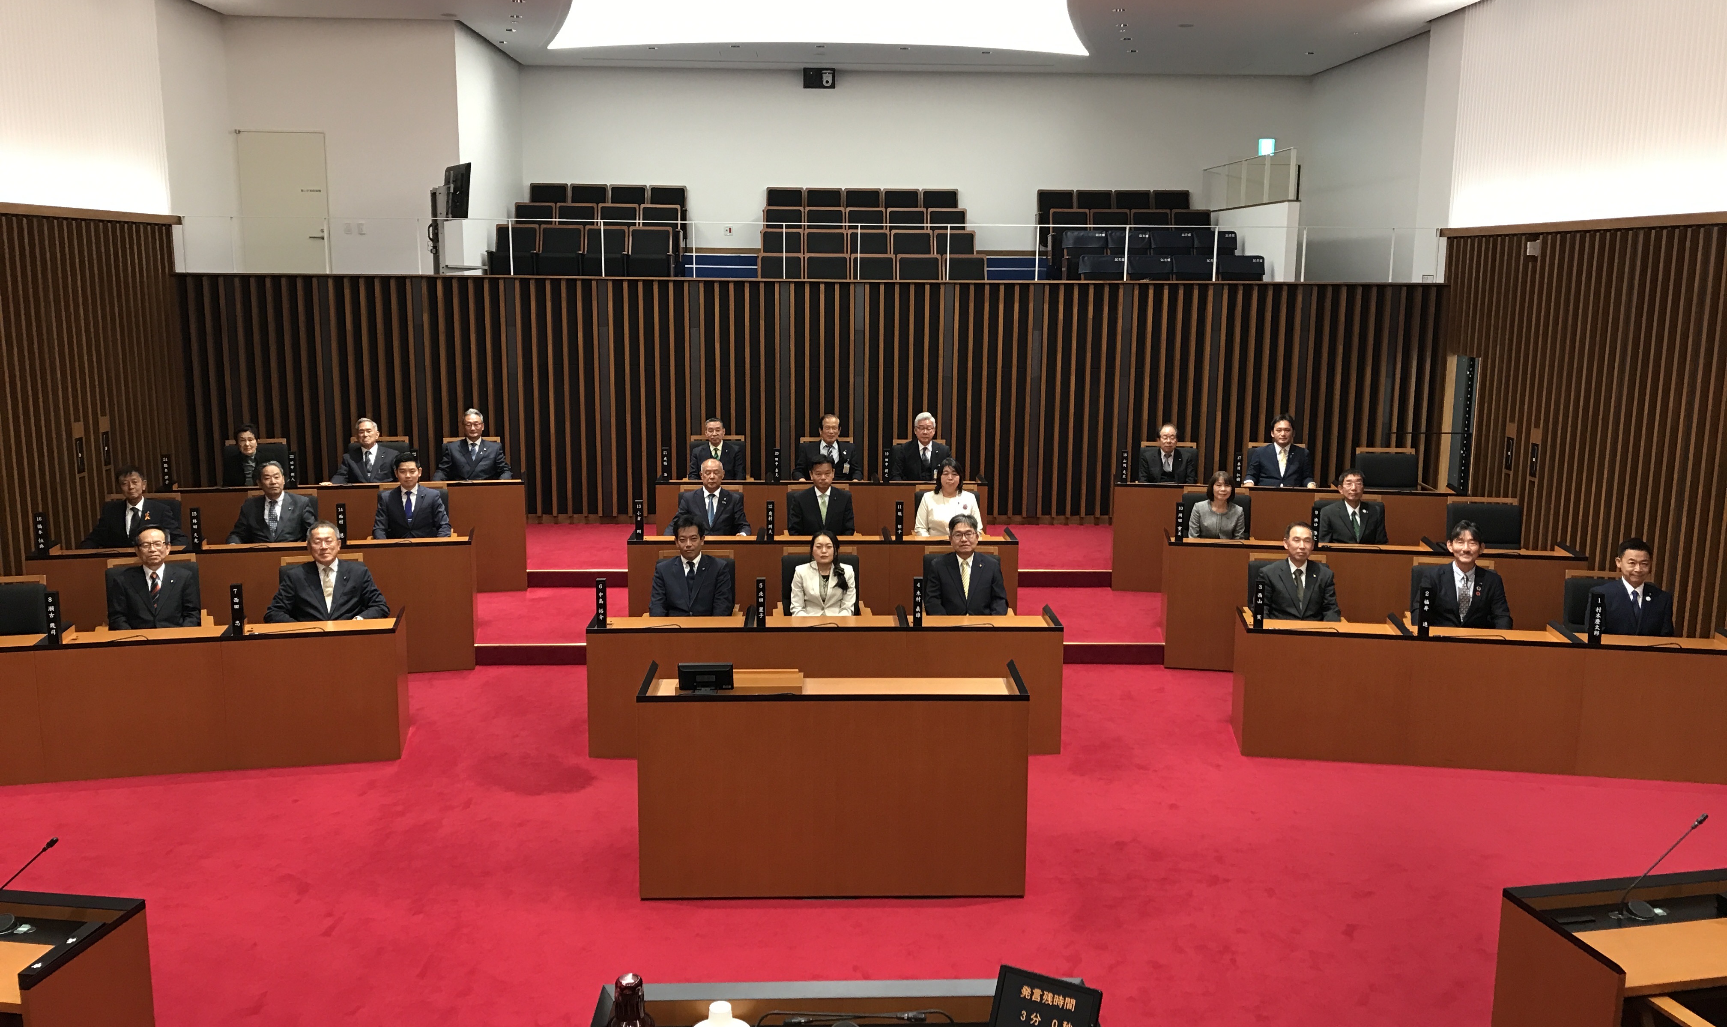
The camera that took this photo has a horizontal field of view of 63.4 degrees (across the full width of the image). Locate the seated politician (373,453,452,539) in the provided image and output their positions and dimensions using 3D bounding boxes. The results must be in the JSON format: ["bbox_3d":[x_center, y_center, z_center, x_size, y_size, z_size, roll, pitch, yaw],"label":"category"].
[{"bbox_3d":[-3.386,0.241,10.499,0.555,1.327,0.796,-2,10,-15],"label":"seated politician"}]

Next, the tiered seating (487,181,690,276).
[{"bbox_3d":[-3.340,-3.404,17.445,2.200,1.570,2.650,-1,9,-6],"label":"tiered seating"}]

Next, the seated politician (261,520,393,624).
[{"bbox_3d":[-3.297,0.730,8.611,0.725,1.304,0.796,-2,10,-16],"label":"seated politician"}]

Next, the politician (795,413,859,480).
[{"bbox_3d":[-0.327,-0.220,12.564,0.586,1.290,0.796,0,10,-2],"label":"politician"}]

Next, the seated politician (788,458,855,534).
[{"bbox_3d":[-0.321,0.245,10.300,0.520,1.280,0.750,0,9,-1],"label":"seated politician"}]

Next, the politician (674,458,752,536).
[{"bbox_3d":[-1.155,0.254,10.669,0.590,1.284,0.796,0,10,-2],"label":"politician"}]

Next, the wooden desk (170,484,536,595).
[{"bbox_3d":[-4.247,0.198,11.630,2.802,0.925,0.579,-2,9,-13],"label":"wooden desk"}]

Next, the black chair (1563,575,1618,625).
[{"bbox_3d":[4.720,0.928,8.784,0.592,1.002,0.592,3,10,14],"label":"black chair"}]

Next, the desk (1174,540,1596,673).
[{"bbox_3d":[3.735,0.673,10.433,2.938,0.928,0.643,2,10,7],"label":"desk"}]

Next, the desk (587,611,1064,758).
[{"bbox_3d":[-0.225,1.000,8.469,2.770,0.776,0.609,0,9,-2],"label":"desk"}]

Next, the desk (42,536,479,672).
[{"bbox_3d":[-4.161,0.653,9.793,2.769,0.919,0.579,-2,9,-13],"label":"desk"}]

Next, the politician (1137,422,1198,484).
[{"bbox_3d":[2.737,-0.176,12.624,0.528,1.239,0.796,2,10,10],"label":"politician"}]

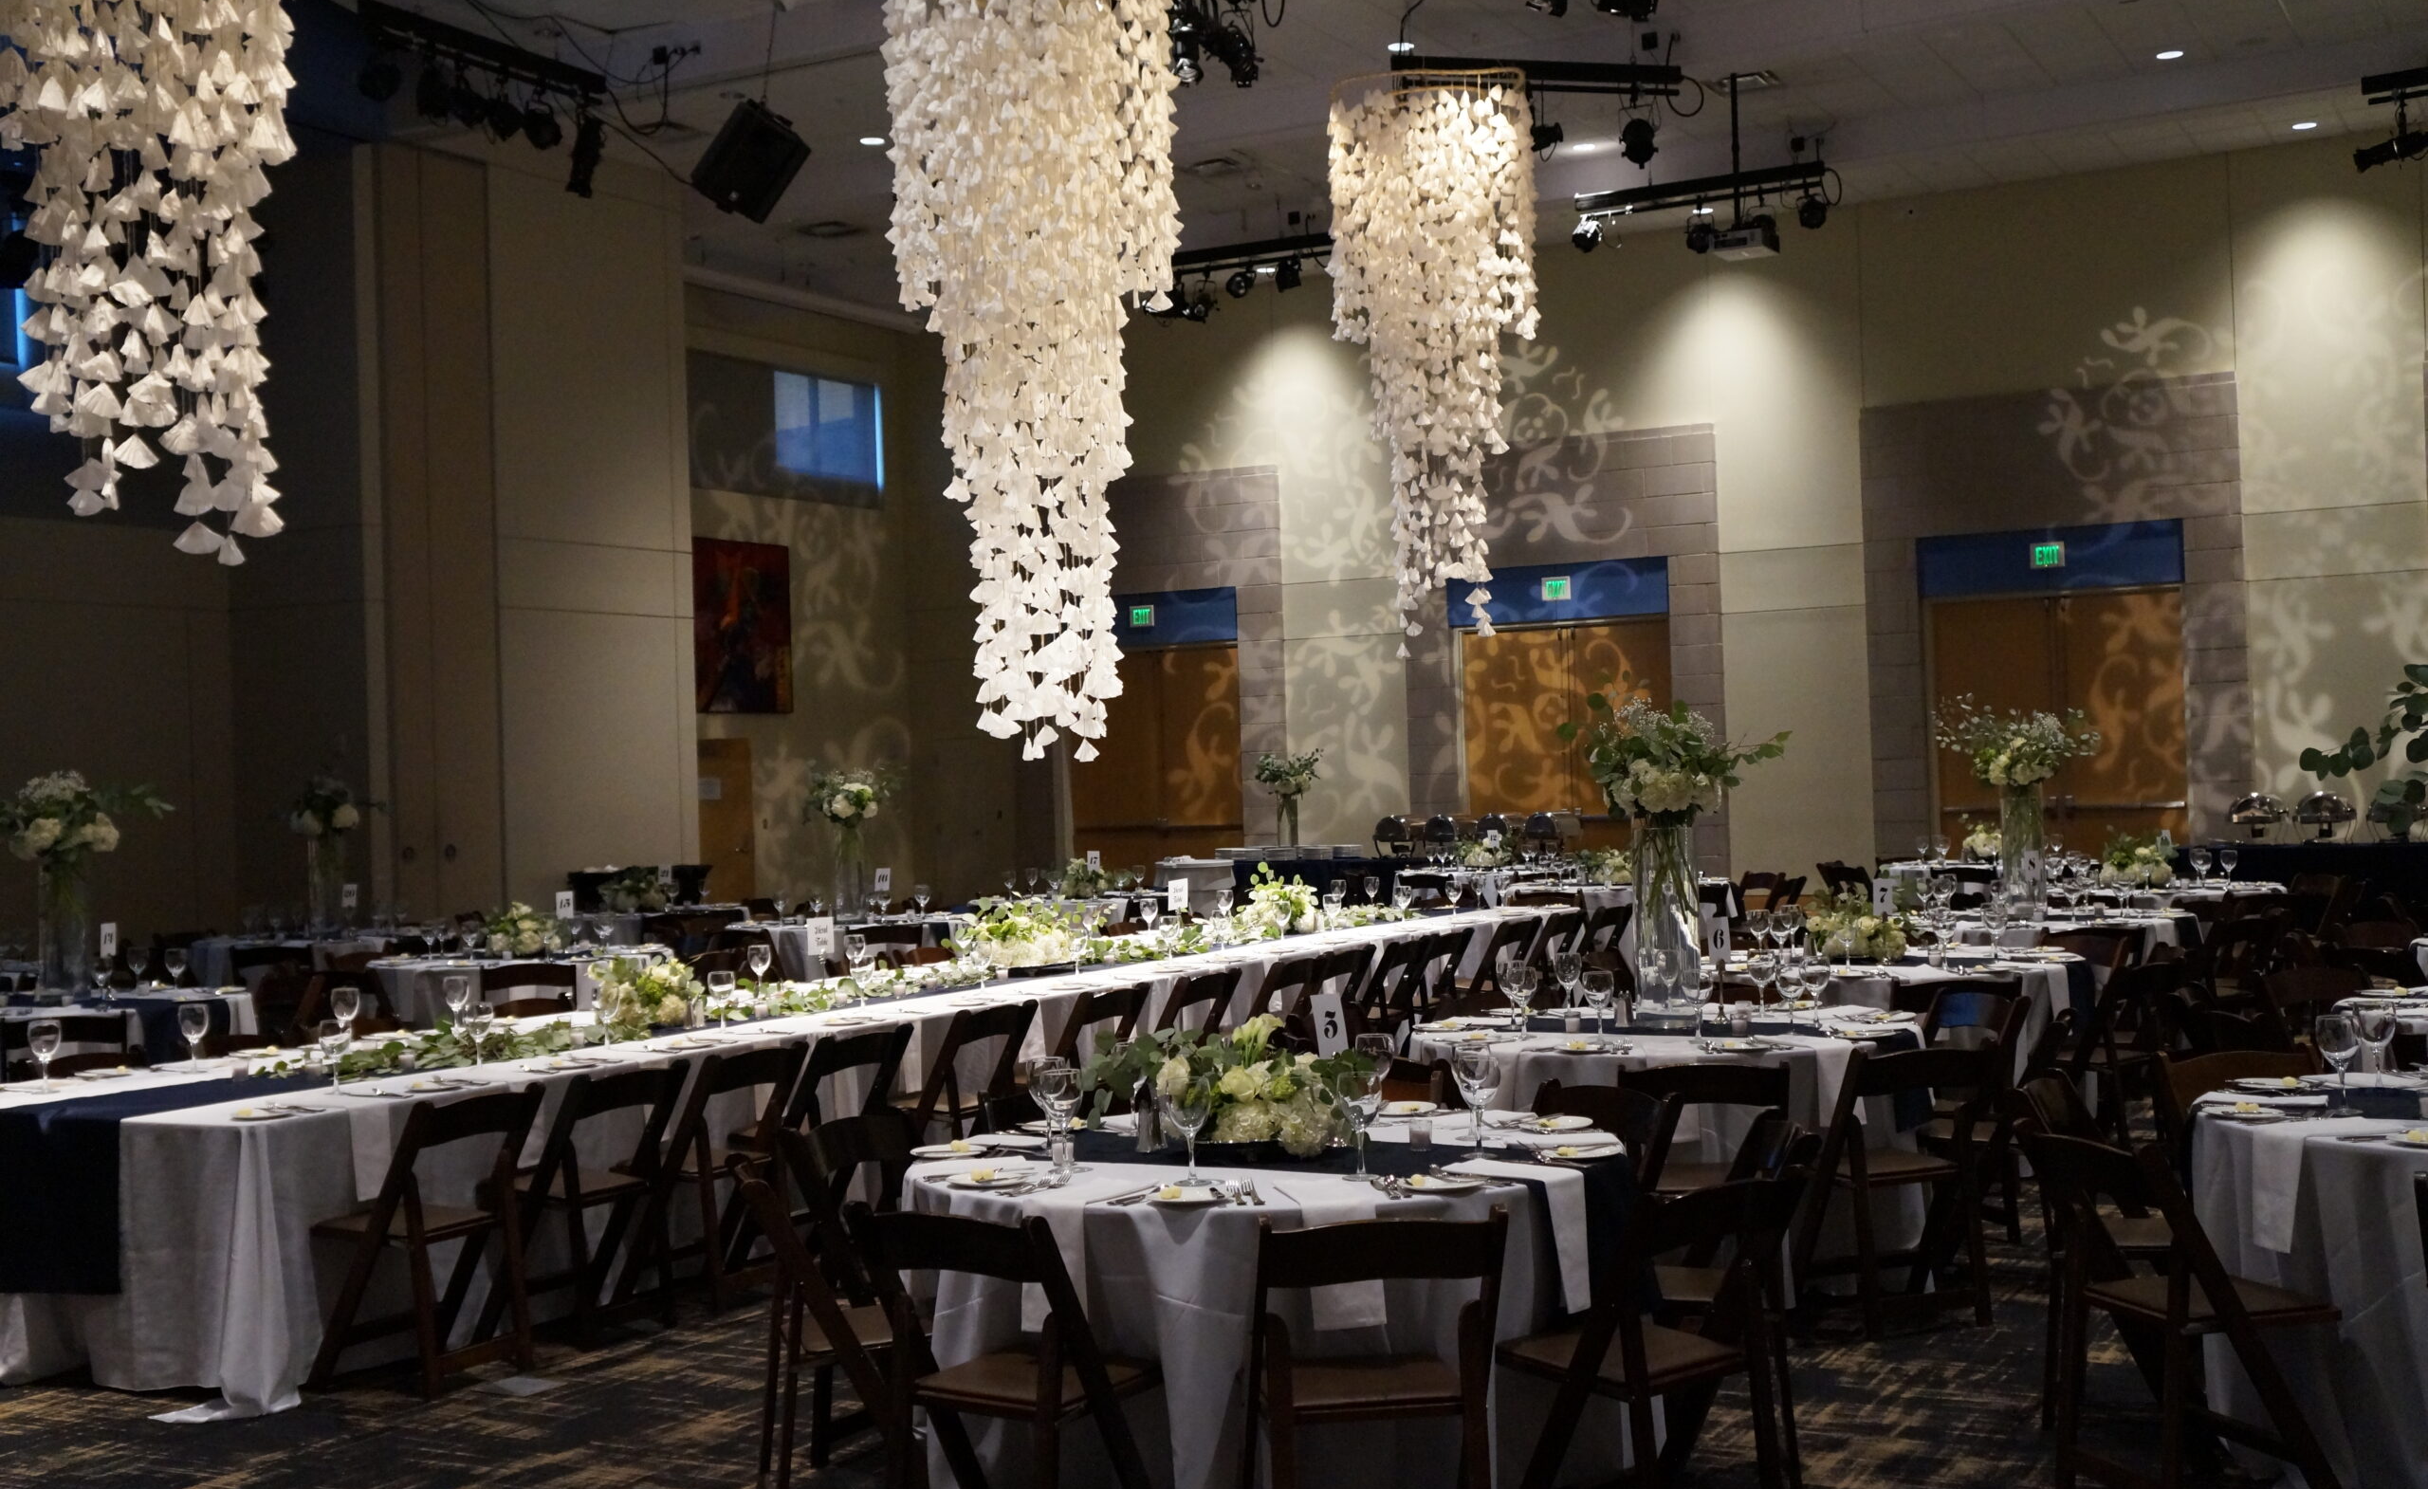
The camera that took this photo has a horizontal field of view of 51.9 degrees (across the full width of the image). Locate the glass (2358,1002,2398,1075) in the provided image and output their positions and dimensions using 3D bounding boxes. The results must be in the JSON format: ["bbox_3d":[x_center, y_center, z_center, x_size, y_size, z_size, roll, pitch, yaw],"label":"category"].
[{"bbox_3d":[2.595,0.669,5.560,0.093,0.195,0.093,-2,-1,25],"label":"glass"}]

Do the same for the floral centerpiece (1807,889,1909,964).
[{"bbox_3d":[2.440,0.689,9.420,0.400,0.280,0.330,-2,-1,30],"label":"floral centerpiece"}]

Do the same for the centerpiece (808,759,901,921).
[{"bbox_3d":[-2.182,0.581,15.100,0.570,0.960,0.500,-2,-1,-8],"label":"centerpiece"}]

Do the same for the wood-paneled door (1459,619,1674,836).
[{"bbox_3d":[3.749,0.273,26.261,2.400,3.050,0.120,-2,-1,30],"label":"wood-paneled door"}]

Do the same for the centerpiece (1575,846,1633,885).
[{"bbox_3d":[2.658,0.792,16.600,0.480,0.270,0.420,-2,-1,9],"label":"centerpiece"}]

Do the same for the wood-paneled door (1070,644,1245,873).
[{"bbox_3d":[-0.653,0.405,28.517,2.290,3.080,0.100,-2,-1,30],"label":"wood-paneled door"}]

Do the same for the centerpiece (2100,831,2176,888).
[{"bbox_3d":[5.199,0.653,14.050,0.400,0.310,0.340,-2,-1,30],"label":"centerpiece"}]

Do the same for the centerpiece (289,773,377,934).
[{"bbox_3d":[-5.329,0.666,15.100,0.520,1.000,0.500,-2,-1,-19],"label":"centerpiece"}]

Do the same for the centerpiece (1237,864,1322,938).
[{"bbox_3d":[0.317,0.770,12.450,0.450,0.360,0.420,-2,-1,1],"label":"centerpiece"}]

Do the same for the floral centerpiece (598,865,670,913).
[{"bbox_3d":[-4.033,1.002,17.300,0.430,0.310,0.360,-2,-1,30],"label":"floral centerpiece"}]

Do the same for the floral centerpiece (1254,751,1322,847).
[{"bbox_3d":[0.679,0.556,23.200,0.620,1.030,0.500,-2,-1,2],"label":"floral centerpiece"}]

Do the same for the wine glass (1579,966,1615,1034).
[{"bbox_3d":[1.094,0.739,7.120,0.092,0.200,0.092,-2,-1,9],"label":"wine glass"}]

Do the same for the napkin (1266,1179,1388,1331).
[{"bbox_3d":[0.218,0.962,4.727,0.145,0.215,0.280,-2,-1,-10],"label":"napkin"}]

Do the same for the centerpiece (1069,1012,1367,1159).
[{"bbox_3d":[0.022,0.699,5.170,0.550,0.290,0.390,-2,-1,30],"label":"centerpiece"}]

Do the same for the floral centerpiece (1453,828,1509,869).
[{"bbox_3d":[2.120,0.833,19.700,0.460,0.300,0.420,-2,-1,6],"label":"floral centerpiece"}]

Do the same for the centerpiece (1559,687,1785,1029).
[{"bbox_3d":[1.396,0.350,7.600,0.690,1.010,0.580,-2,-1,10],"label":"centerpiece"}]

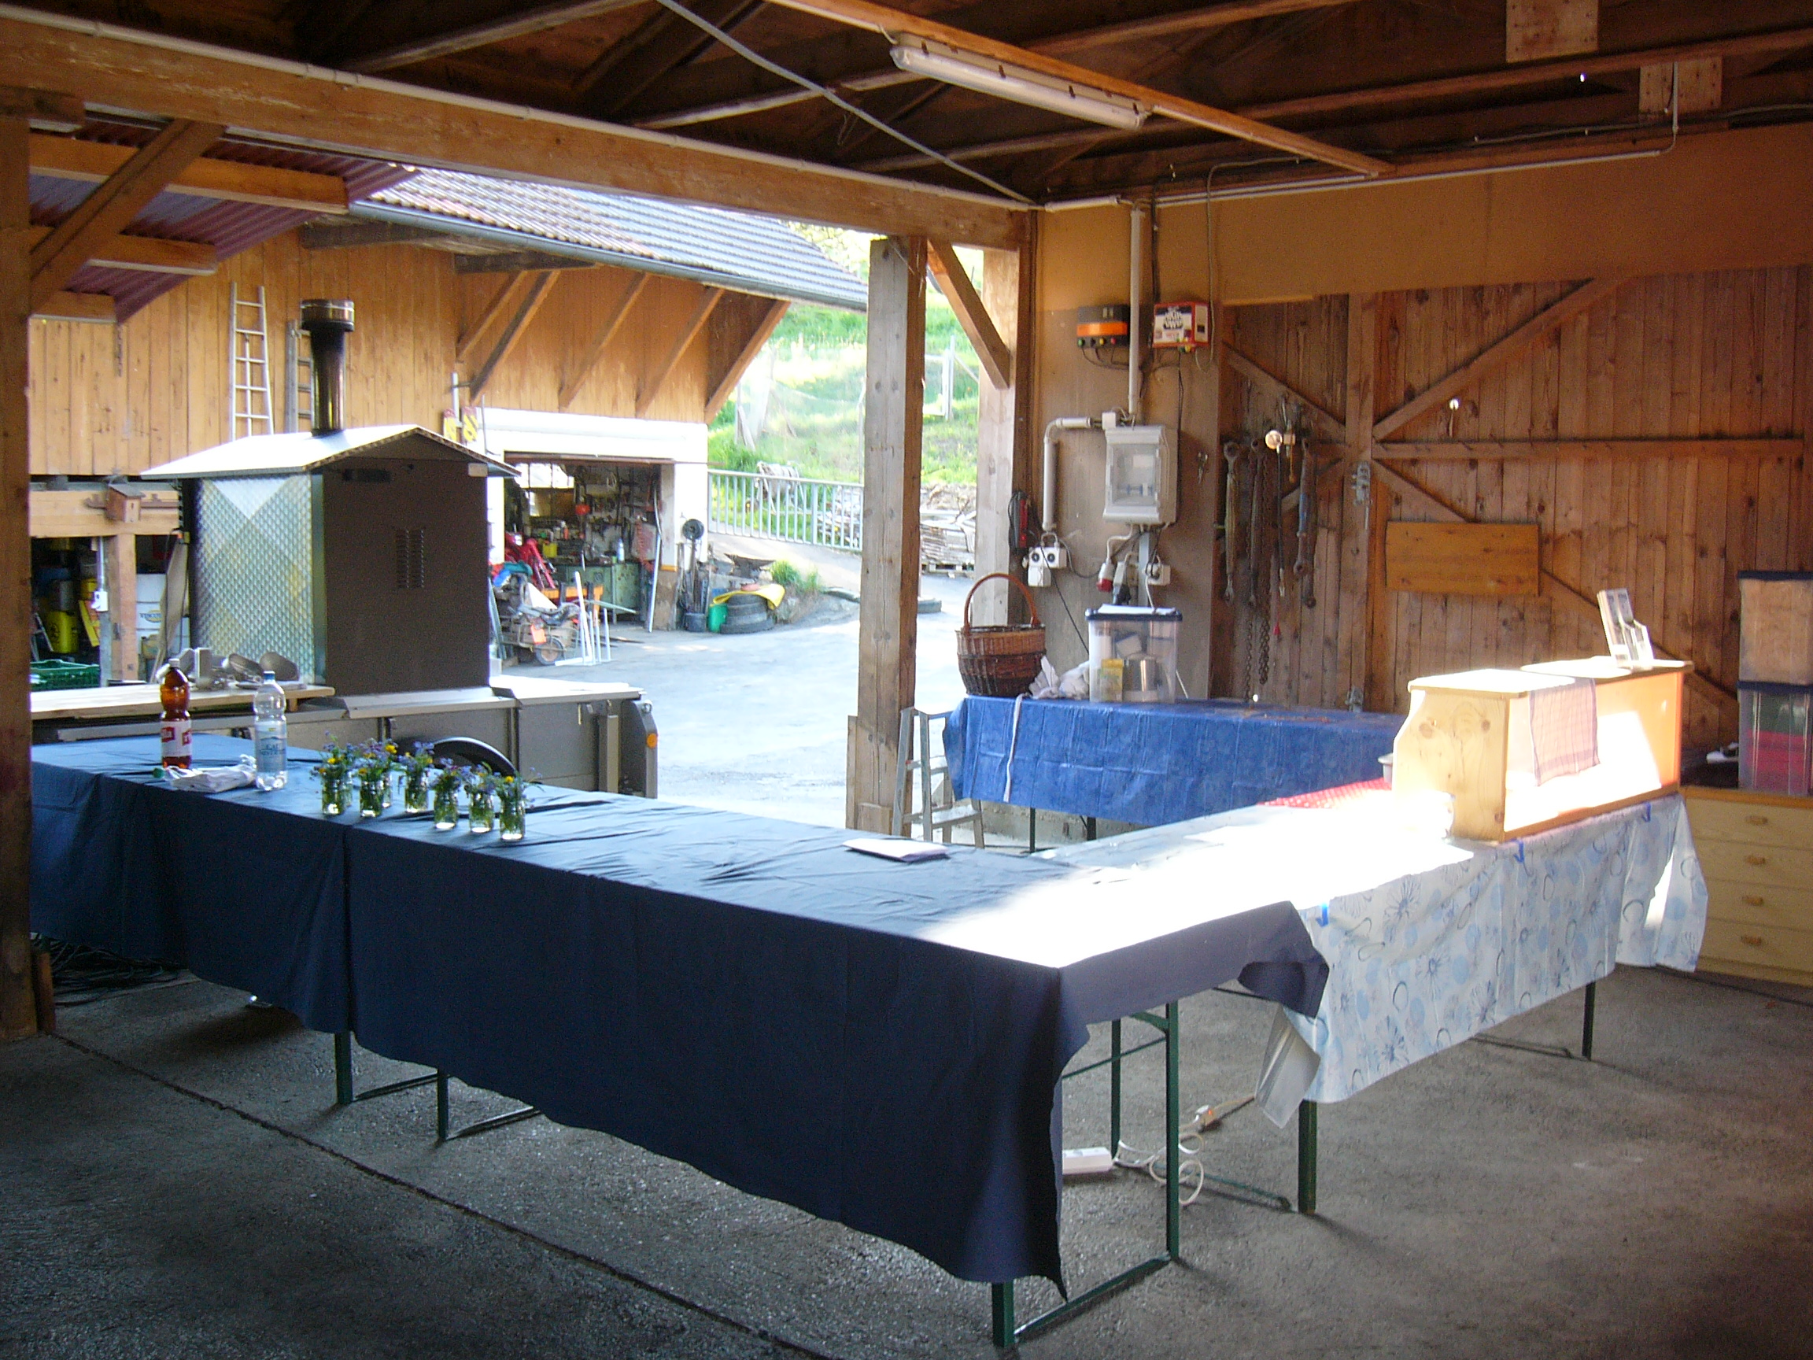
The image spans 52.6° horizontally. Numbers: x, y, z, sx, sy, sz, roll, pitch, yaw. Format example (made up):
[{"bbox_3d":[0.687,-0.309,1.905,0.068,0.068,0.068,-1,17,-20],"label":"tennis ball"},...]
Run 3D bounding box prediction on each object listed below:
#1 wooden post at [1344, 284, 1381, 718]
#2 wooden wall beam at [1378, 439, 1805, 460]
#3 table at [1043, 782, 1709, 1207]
[{"bbox_3d":[1.909,-0.369,7.702,0.135,2.450,0.100,5,7,42],"label":"wooden post"},{"bbox_3d":[2.945,-1.016,8.056,1.870,0.080,0.040,5,5,39],"label":"wooden wall beam"},{"bbox_3d":[1.314,0.766,4.976,0.800,0.798,2.250,5,7,41],"label":"table"}]

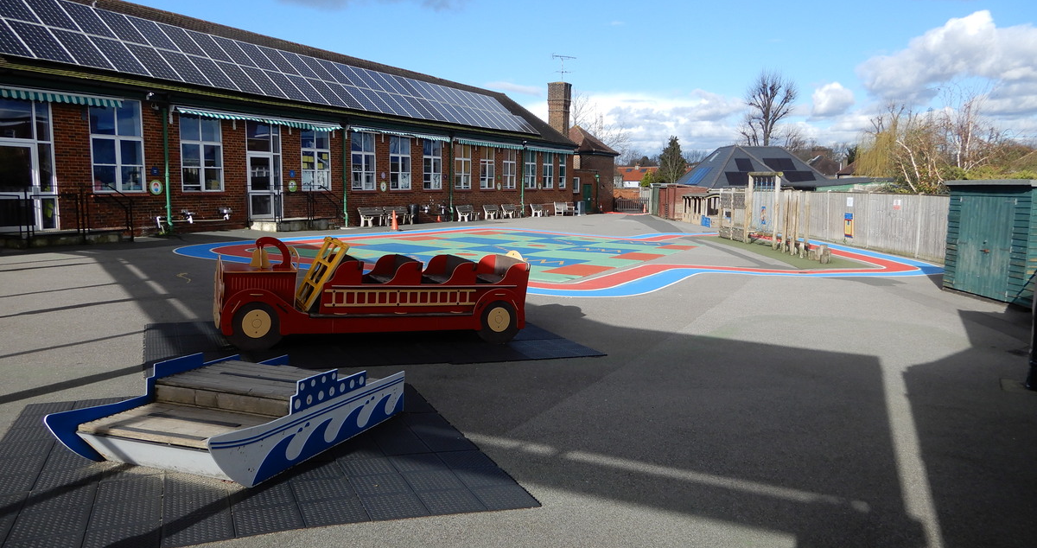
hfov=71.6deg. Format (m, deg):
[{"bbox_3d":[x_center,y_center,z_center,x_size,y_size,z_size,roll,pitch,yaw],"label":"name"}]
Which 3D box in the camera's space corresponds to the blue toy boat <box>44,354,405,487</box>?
[{"bbox_3d":[-1.689,0.828,4.666,1.060,0.504,2.105,4,4,18],"label":"blue toy boat"}]

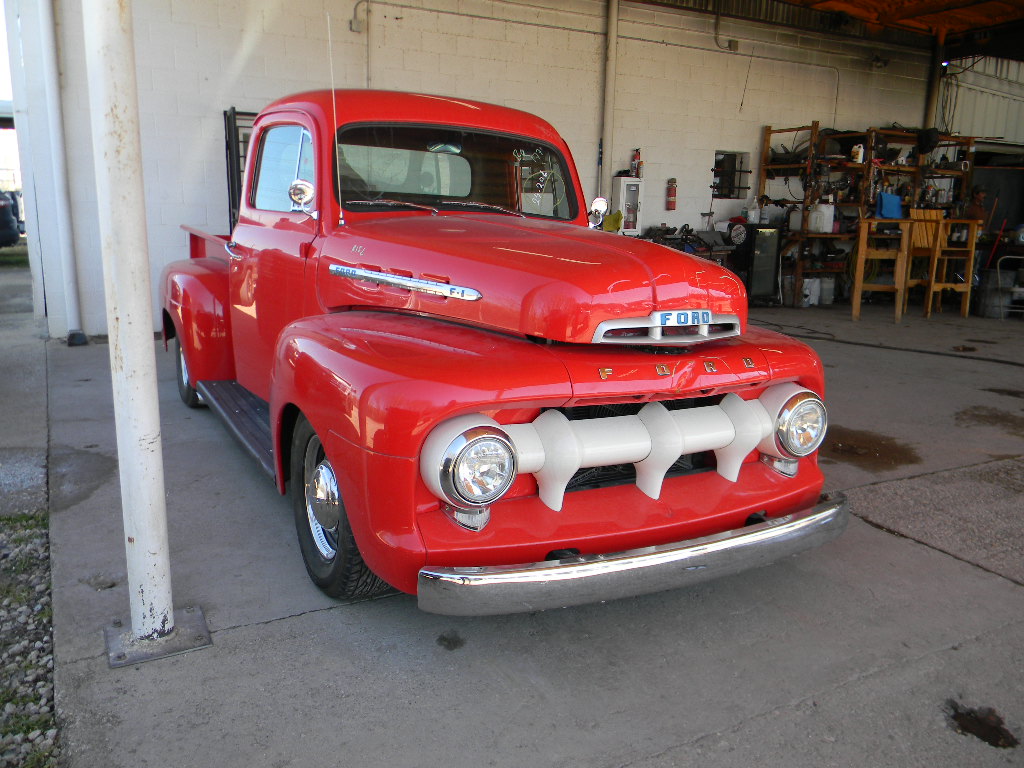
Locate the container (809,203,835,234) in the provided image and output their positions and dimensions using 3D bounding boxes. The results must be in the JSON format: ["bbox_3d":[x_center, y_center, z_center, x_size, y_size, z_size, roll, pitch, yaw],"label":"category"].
[{"bbox_3d":[4.185,-2.238,11.200,0.250,0.420,0.220,-5,13,-28],"label":"container"}]

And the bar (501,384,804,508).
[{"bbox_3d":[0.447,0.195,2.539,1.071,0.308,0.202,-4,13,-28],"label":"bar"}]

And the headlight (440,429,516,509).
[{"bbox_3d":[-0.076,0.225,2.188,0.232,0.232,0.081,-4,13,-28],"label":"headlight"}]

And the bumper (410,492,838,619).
[{"bbox_3d":[0.482,0.501,2.455,1.586,0.134,0.162,-4,13,-28],"label":"bumper"}]

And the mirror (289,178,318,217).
[{"bbox_3d":[-0.814,-0.725,3.236,0.108,0.155,0.080,-4,13,-28],"label":"mirror"}]

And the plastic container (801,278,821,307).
[{"bbox_3d":[4.036,-1.237,11.200,0.200,0.370,0.190,-5,13,-28],"label":"plastic container"}]

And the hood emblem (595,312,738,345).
[{"bbox_3d":[0.474,-0.170,2.371,0.545,0.095,0.106,-4,13,-28],"label":"hood emblem"}]

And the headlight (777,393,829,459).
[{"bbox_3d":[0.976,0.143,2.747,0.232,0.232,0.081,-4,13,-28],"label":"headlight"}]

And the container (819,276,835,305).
[{"bbox_3d":[4.303,-1.274,11.350,0.240,0.370,0.240,-5,13,-28],"label":"container"}]

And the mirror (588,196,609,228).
[{"bbox_3d":[0.405,-0.801,3.881,0.108,0.155,0.080,-4,13,-28],"label":"mirror"}]

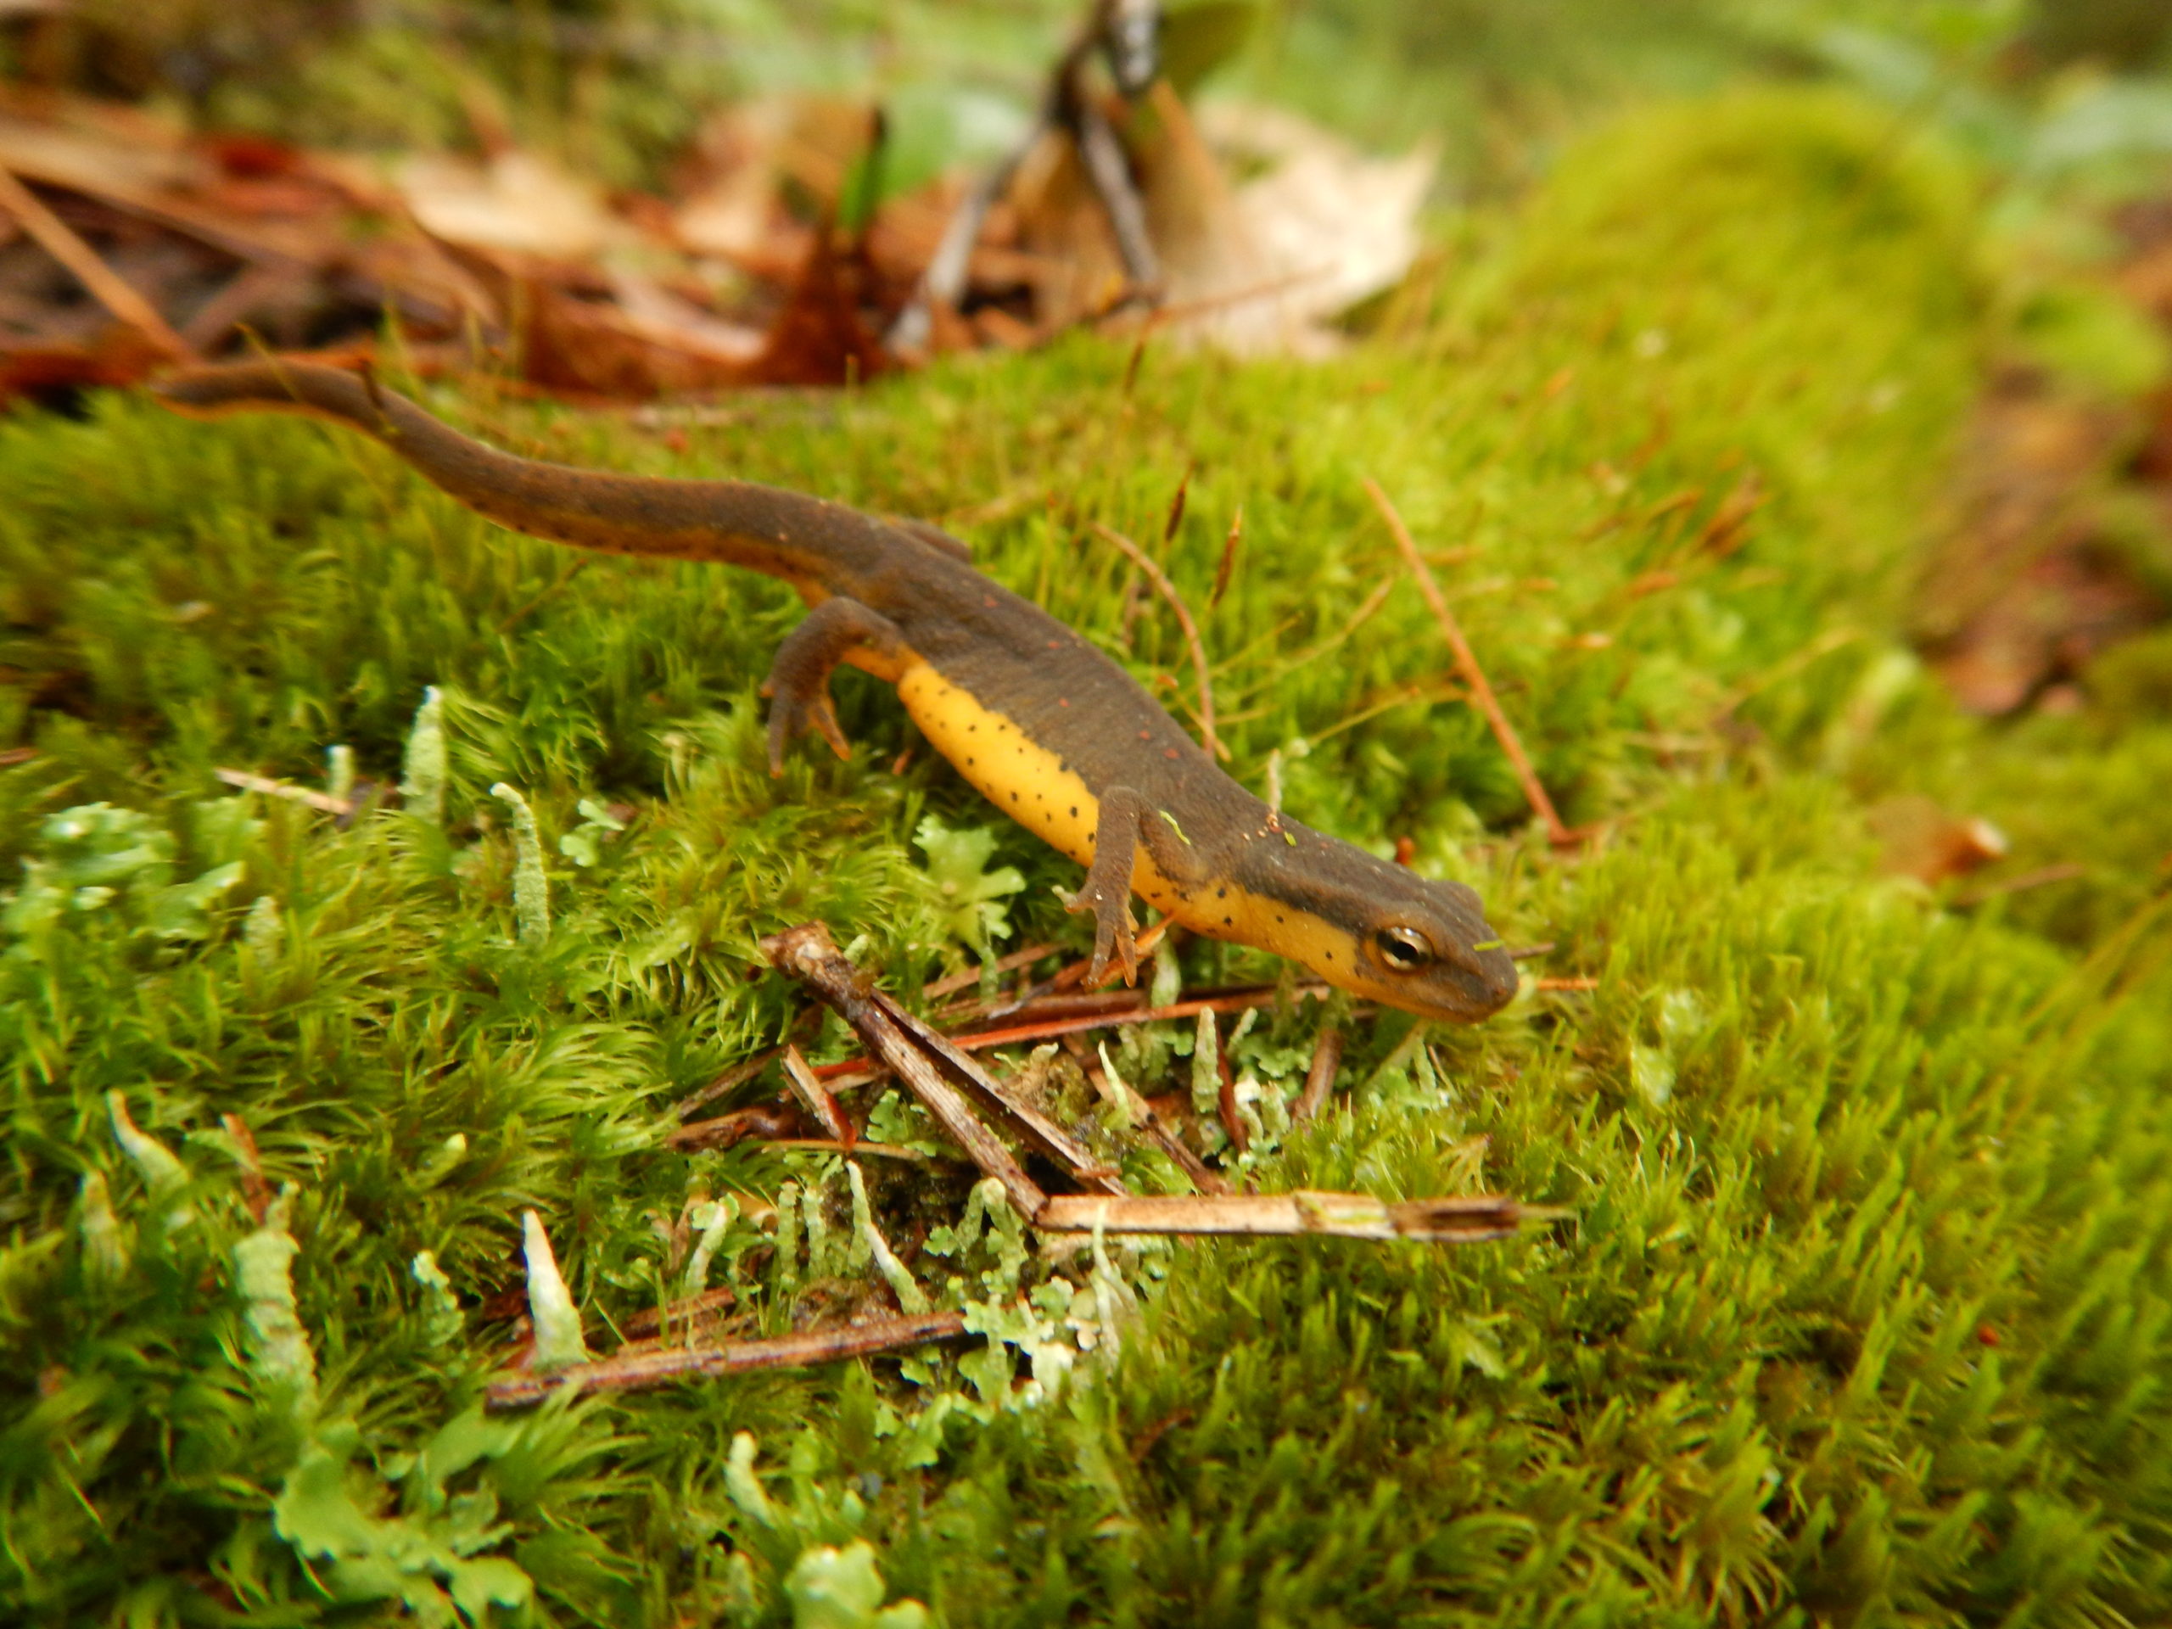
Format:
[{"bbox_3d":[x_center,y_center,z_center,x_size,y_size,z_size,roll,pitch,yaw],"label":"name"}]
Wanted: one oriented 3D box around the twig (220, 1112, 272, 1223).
[{"bbox_3d":[-0.033,0.014,0.059,0.001,0.001,0.005,-19,65,-23],"label":"twig"}]

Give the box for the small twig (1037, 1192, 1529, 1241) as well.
[{"bbox_3d":[0.008,0.016,0.059,0.019,0.001,0.001,1,39,1],"label":"small twig"}]

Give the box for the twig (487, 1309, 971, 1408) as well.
[{"bbox_3d":[-0.013,0.020,0.055,0.017,0.001,0.001,-7,38,-7],"label":"twig"}]

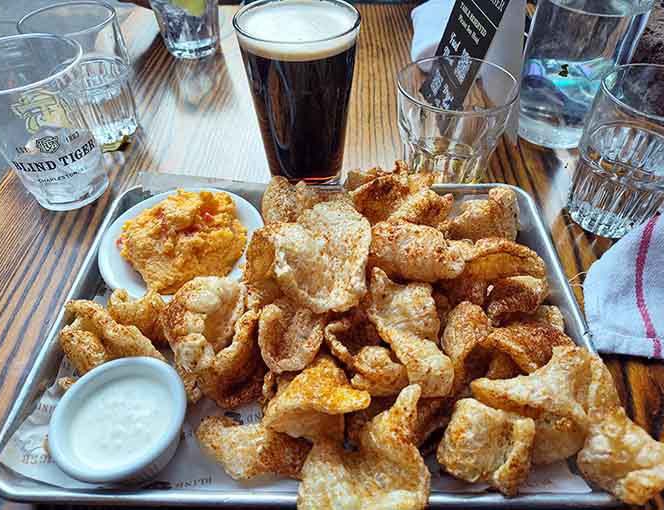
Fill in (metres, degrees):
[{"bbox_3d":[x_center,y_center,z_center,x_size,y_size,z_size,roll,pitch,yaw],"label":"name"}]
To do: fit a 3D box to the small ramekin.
[{"bbox_3d":[-0.111,0.094,0.249,0.068,0.031,0.068,0,48,1],"label":"small ramekin"}]

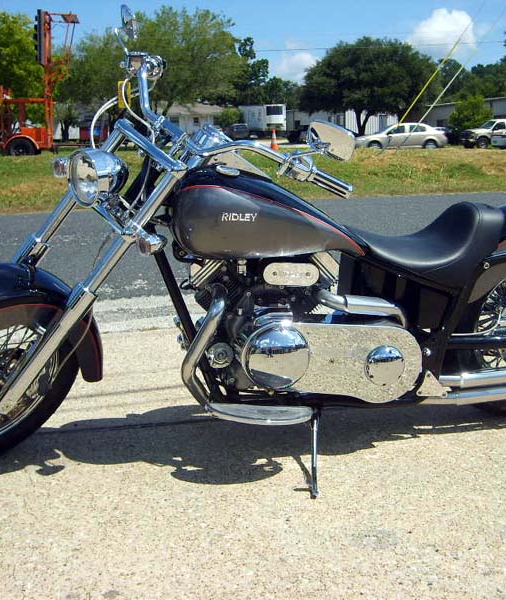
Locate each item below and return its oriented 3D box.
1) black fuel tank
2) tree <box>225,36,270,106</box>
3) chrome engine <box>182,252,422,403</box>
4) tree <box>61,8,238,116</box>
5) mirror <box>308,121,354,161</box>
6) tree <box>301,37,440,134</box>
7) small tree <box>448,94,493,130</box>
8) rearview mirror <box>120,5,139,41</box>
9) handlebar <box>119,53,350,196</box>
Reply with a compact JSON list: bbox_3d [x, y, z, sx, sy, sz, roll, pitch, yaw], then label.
[{"bbox_3d":[0.052,-0.268,2.441,0.615,0.280,0.340,-4,15,-12],"label":"black fuel tank"},{"bbox_3d":[-0.402,-20.266,79.056,5.800,10.500,5.800,0,12,0],"label":"tree"},{"bbox_3d":[0.117,0.056,2.521,0.745,0.434,0.420,-4,17,-16],"label":"chrome engine"},{"bbox_3d":[-6.691,-14.696,53.105,12.039,8.683,11.437,0,12,0],"label":"tree"},{"bbox_3d":[0.194,-0.405,2.072,0.134,0.097,0.045,26,41,21],"label":"mirror"},{"bbox_3d":[8.163,-14.579,57.804,9.600,8.000,9.600,0,12,0],"label":"tree"},{"bbox_3d":[15.250,-12.666,56.655,3.218,3.349,3.218,0,12,0],"label":"small tree"},{"bbox_3d":[-0.400,-0.875,2.571,0.045,0.097,0.134,-11,40,-23],"label":"rearview mirror"},{"bbox_3d":[-0.128,-0.526,2.400,0.320,0.150,0.930,-20,46,-38],"label":"handlebar"}]

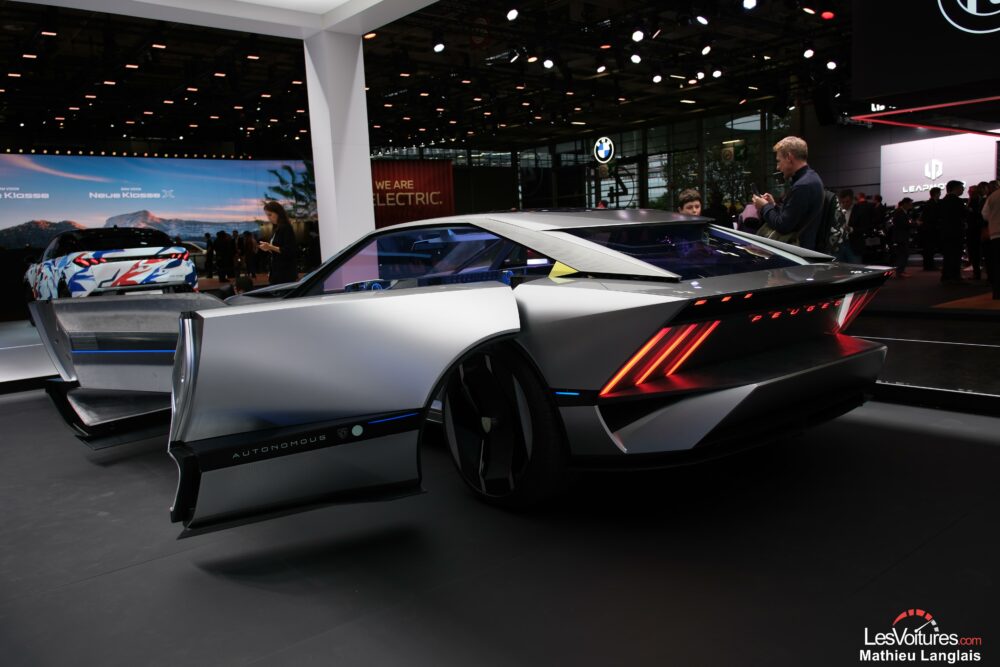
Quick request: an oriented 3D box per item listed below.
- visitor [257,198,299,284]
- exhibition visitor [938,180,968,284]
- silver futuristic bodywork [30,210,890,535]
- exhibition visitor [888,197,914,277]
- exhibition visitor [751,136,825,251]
[{"bbox_3d":[-2.299,-0.568,8.037,0.480,1.670,0.460,-4,8,-11],"label":"visitor"},{"bbox_3d":[7.938,-1.764,13.100,0.360,1.760,0.500,-2,8,3],"label":"exhibition visitor"},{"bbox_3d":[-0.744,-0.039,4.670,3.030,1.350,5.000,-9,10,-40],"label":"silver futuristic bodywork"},{"bbox_3d":[8.350,-1.976,15.600,0.400,1.660,0.480,0,8,21],"label":"exhibition visitor"},{"bbox_3d":[2.000,-0.464,5.219,0.580,1.770,0.520,1,8,25],"label":"exhibition visitor"}]

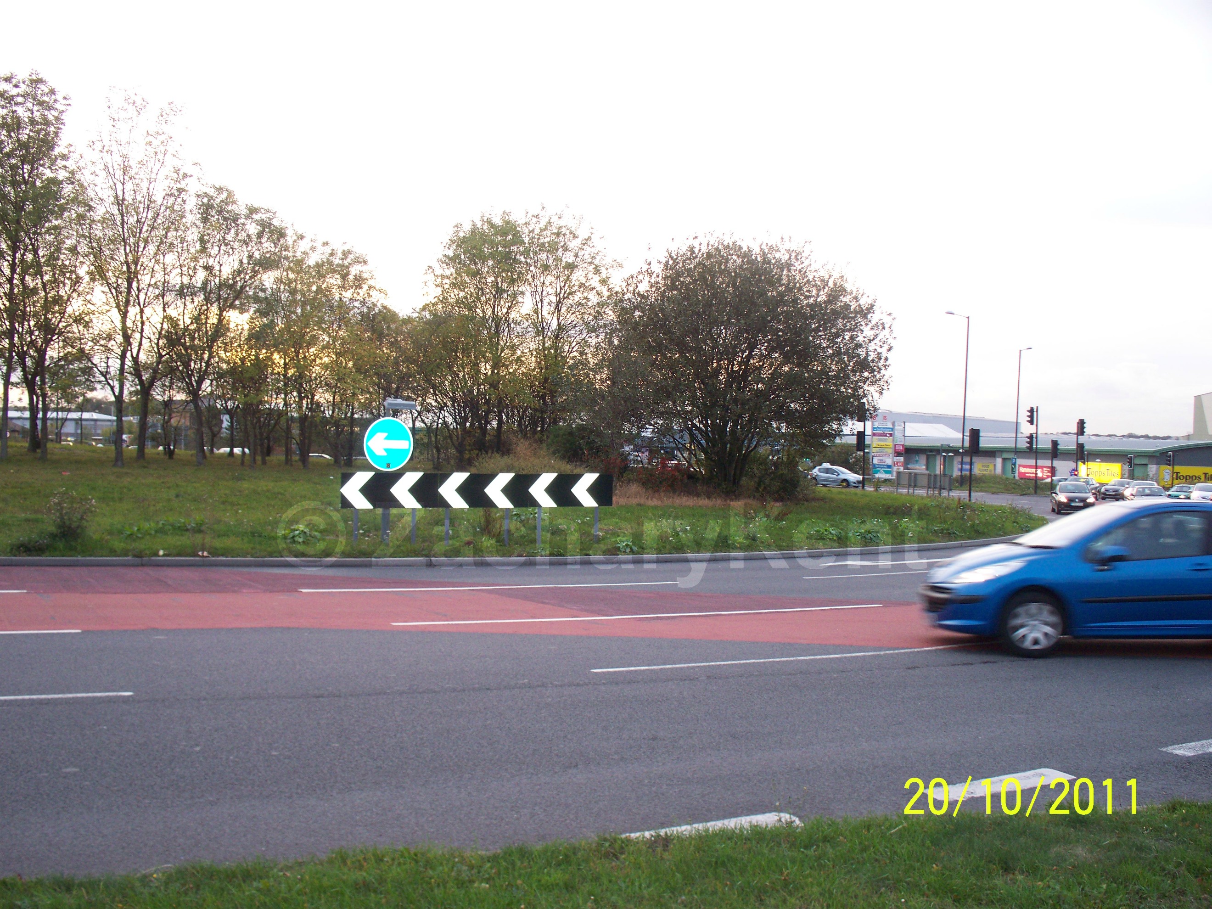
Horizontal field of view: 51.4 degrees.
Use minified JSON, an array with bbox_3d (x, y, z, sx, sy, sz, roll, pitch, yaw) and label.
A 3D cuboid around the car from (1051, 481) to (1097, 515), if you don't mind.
[{"bbox_3d":[21.850,2.020,58.800,1.750,1.490,4.000,1,0,15],"label":"car"}]

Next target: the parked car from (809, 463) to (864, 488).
[{"bbox_3d":[16.200,1.540,88.200,1.770,1.530,4.150,1,0,-44],"label":"parked car"}]

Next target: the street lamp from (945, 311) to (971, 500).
[{"bbox_3d":[24.000,-3.750,86.500,1.950,12.300,0.400,2,0,-33],"label":"street lamp"}]

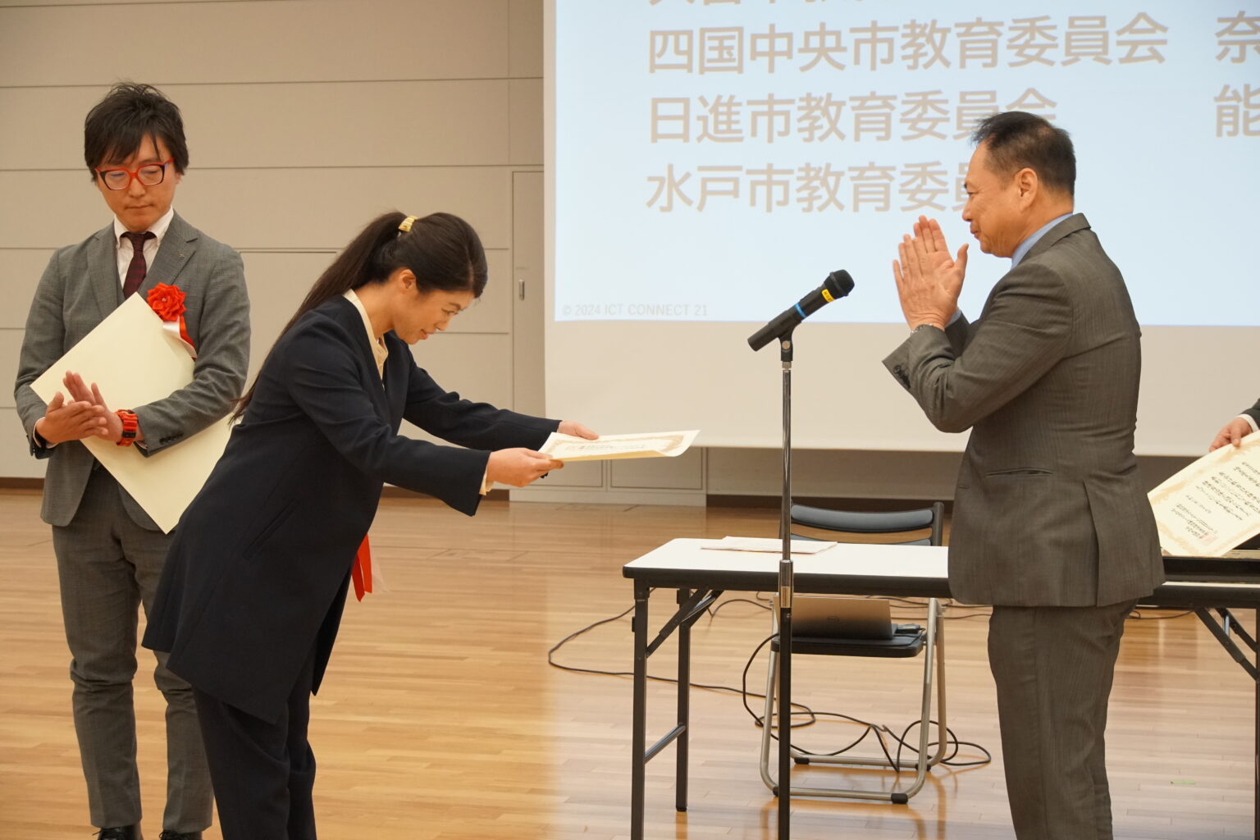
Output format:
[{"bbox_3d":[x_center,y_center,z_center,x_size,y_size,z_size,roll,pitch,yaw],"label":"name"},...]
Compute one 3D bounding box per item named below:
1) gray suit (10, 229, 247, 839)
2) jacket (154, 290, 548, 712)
[{"bbox_3d":[-1.145,0.238,5.120,0.530,1.410,0.370,0,4,2],"label":"gray suit"},{"bbox_3d":[-0.565,0.190,4.500,0.700,0.860,0.480,13,7,11],"label":"jacket"}]

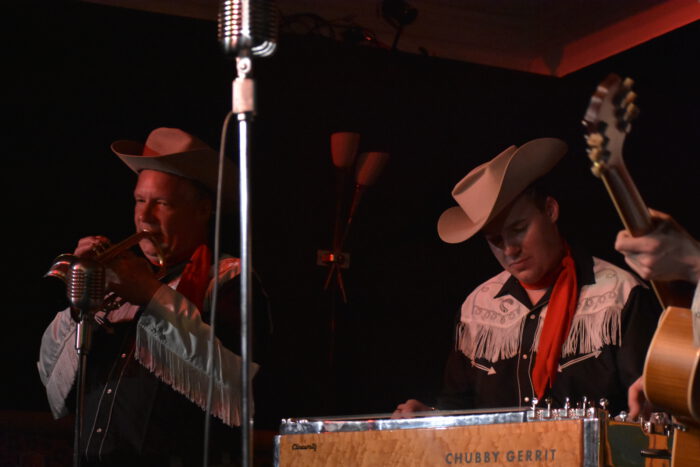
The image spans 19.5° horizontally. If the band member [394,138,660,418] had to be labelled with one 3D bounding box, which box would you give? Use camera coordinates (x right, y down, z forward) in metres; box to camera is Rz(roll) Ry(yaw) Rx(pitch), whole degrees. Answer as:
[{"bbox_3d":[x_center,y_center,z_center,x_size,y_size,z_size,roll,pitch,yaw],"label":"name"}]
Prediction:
[{"bbox_3d":[0.395,0.630,4.470,0.600,1.720,0.500,-5,-11,27],"label":"band member"}]

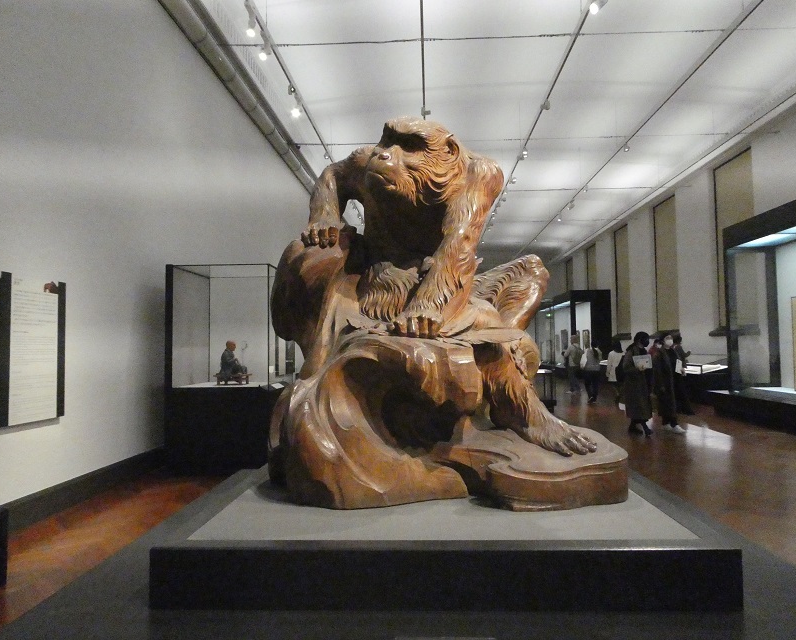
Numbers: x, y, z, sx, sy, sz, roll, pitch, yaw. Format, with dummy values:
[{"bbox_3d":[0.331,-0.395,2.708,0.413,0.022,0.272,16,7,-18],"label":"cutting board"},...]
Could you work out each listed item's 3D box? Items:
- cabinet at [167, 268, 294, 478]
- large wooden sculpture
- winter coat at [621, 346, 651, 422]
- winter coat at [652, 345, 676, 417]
[{"bbox_3d":[-1.929,0.560,6.962,1.144,2.269,1.110,0,-3,3],"label":"cabinet"},{"bbox_3d":[0.124,-0.057,1.823,0.970,1.085,0.700,-1,-3,6],"label":"large wooden sculpture"},{"bbox_3d":[3.768,0.990,9.372,0.360,1.215,0.460,-2,-3,40],"label":"winter coat"},{"bbox_3d":[4.269,1.009,9.483,0.460,1.197,0.340,2,-3,-38],"label":"winter coat"}]

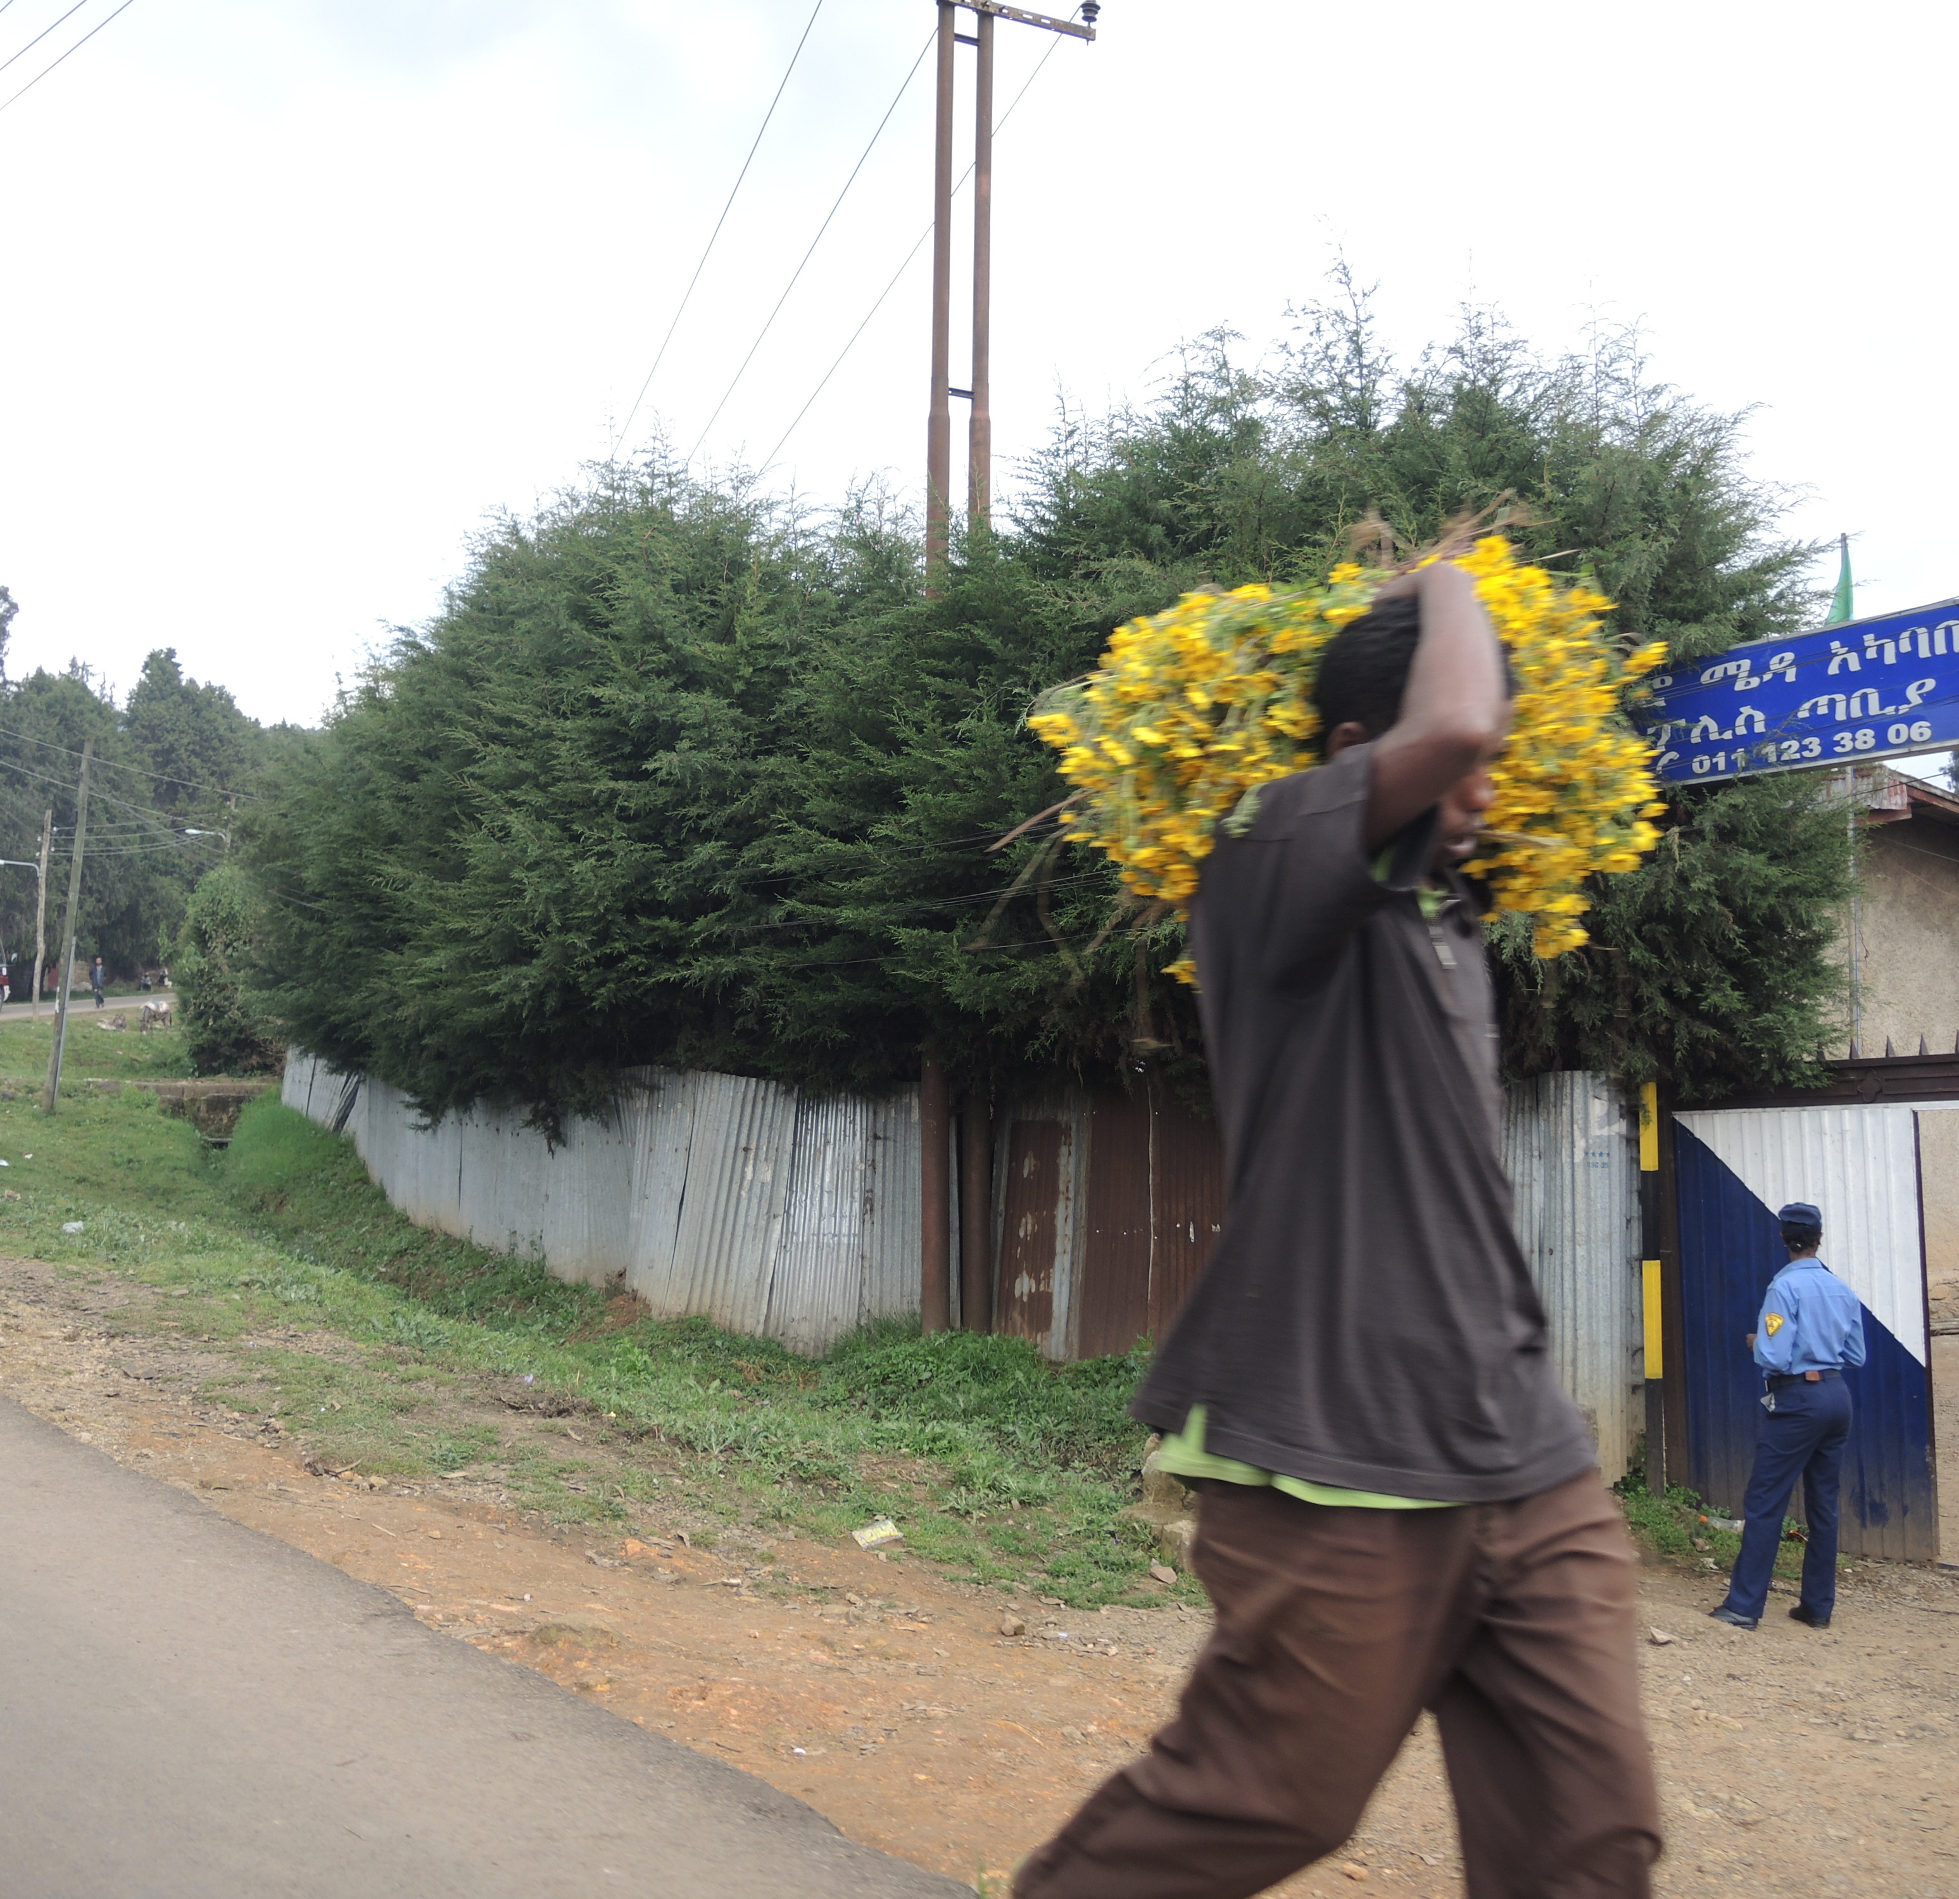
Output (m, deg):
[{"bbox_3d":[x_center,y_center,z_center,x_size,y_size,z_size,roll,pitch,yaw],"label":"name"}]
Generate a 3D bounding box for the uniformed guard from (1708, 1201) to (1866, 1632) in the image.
[{"bbox_3d":[3.268,1.860,8.287,0.500,1.653,0.440,2,-7,-10],"label":"uniformed guard"}]

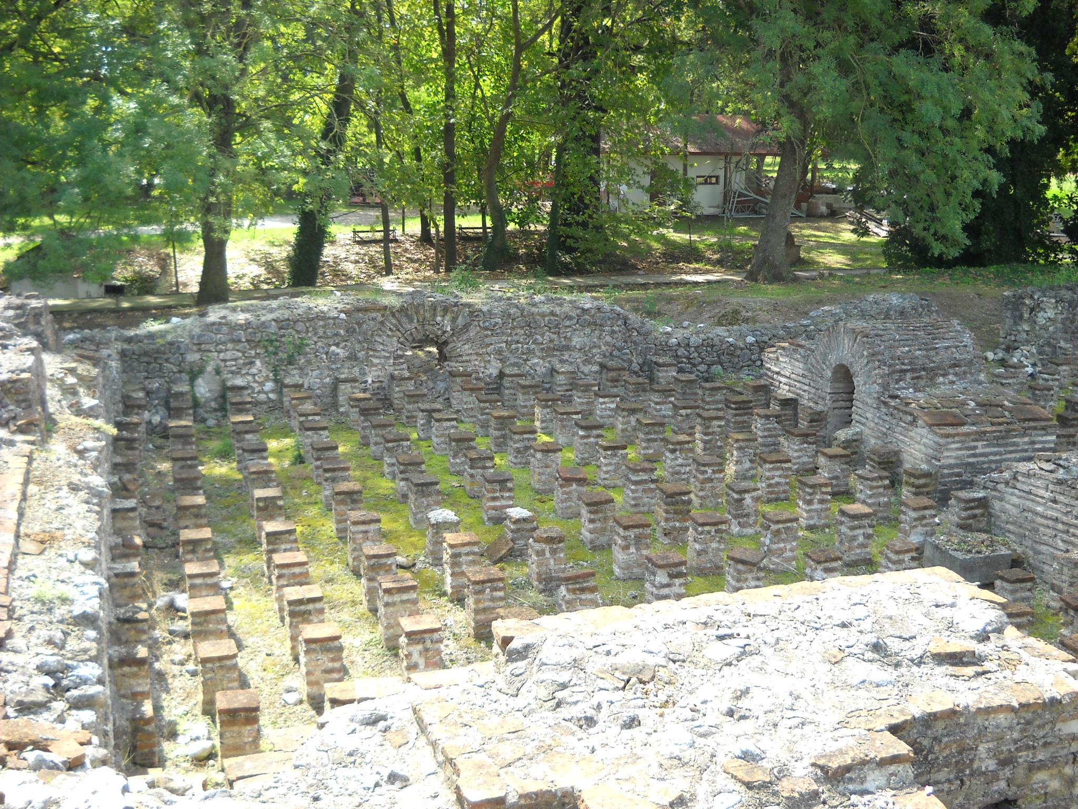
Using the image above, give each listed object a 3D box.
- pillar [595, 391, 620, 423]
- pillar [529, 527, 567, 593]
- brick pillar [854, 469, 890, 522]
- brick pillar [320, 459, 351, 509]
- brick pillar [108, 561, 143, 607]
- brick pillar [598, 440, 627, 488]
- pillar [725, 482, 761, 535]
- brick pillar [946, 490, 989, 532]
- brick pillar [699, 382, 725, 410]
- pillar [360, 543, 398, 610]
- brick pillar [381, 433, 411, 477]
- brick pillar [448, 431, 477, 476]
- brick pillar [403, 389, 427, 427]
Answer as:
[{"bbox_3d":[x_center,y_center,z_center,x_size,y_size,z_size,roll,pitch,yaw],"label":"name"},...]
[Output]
[{"bbox_3d":[1.136,0.068,21.510,0.331,0.504,0.331,-3,16,-17],"label":"pillar"},{"bbox_3d":[0.088,1.529,12.600,0.301,0.542,0.292,-4,14,-17],"label":"pillar"},{"bbox_3d":[4.357,1.186,16.714,0.319,0.595,0.319,-5,16,-17],"label":"brick pillar"},{"bbox_3d":[-2.427,0.941,15.213,0.311,0.517,0.311,-4,15,-17],"label":"brick pillar"},{"bbox_3d":[-3.903,1.817,12.121,0.312,0.575,0.312,-4,15,-17],"label":"brick pillar"},{"bbox_3d":[1.025,0.834,18.012,0.332,0.589,0.332,-5,16,-17],"label":"brick pillar"},{"bbox_3d":[2.620,1.365,16.559,0.331,0.588,0.331,-3,16,-17],"label":"pillar"},{"bbox_3d":[5.057,1.279,15.115,0.329,0.414,0.315,-4,15,-17],"label":"brick pillar"},{"bbox_3d":[2.637,-0.067,19.425,0.296,0.505,0.296,-4,15,-17],"label":"brick pillar"},{"bbox_3d":[-1.771,1.908,14.132,0.330,0.618,0.330,-5,16,-17],"label":"pillar"},{"bbox_3d":[-2.057,0.765,18.464,0.331,0.607,0.331,-3,16,-17],"label":"brick pillar"},{"bbox_3d":[-0.933,0.594,15.511,0.290,0.473,0.286,-3,16,-17],"label":"brick pillar"},{"bbox_3d":[-1.764,0.049,18.132,0.275,0.456,0.275,-4,14,-17],"label":"brick pillar"}]

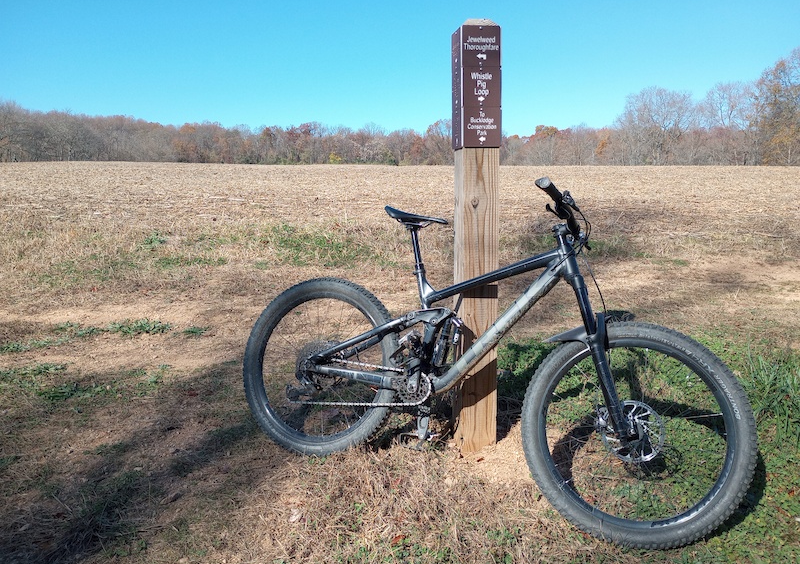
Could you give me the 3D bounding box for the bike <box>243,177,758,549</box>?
[{"bbox_3d":[0.251,0.244,2.431,1.962,1.095,0.785,8,-5,25],"label":"bike"}]

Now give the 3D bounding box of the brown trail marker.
[{"bbox_3d":[0.299,-0.159,2.549,0.149,1.658,0.149,-2,8,-9],"label":"brown trail marker"}]

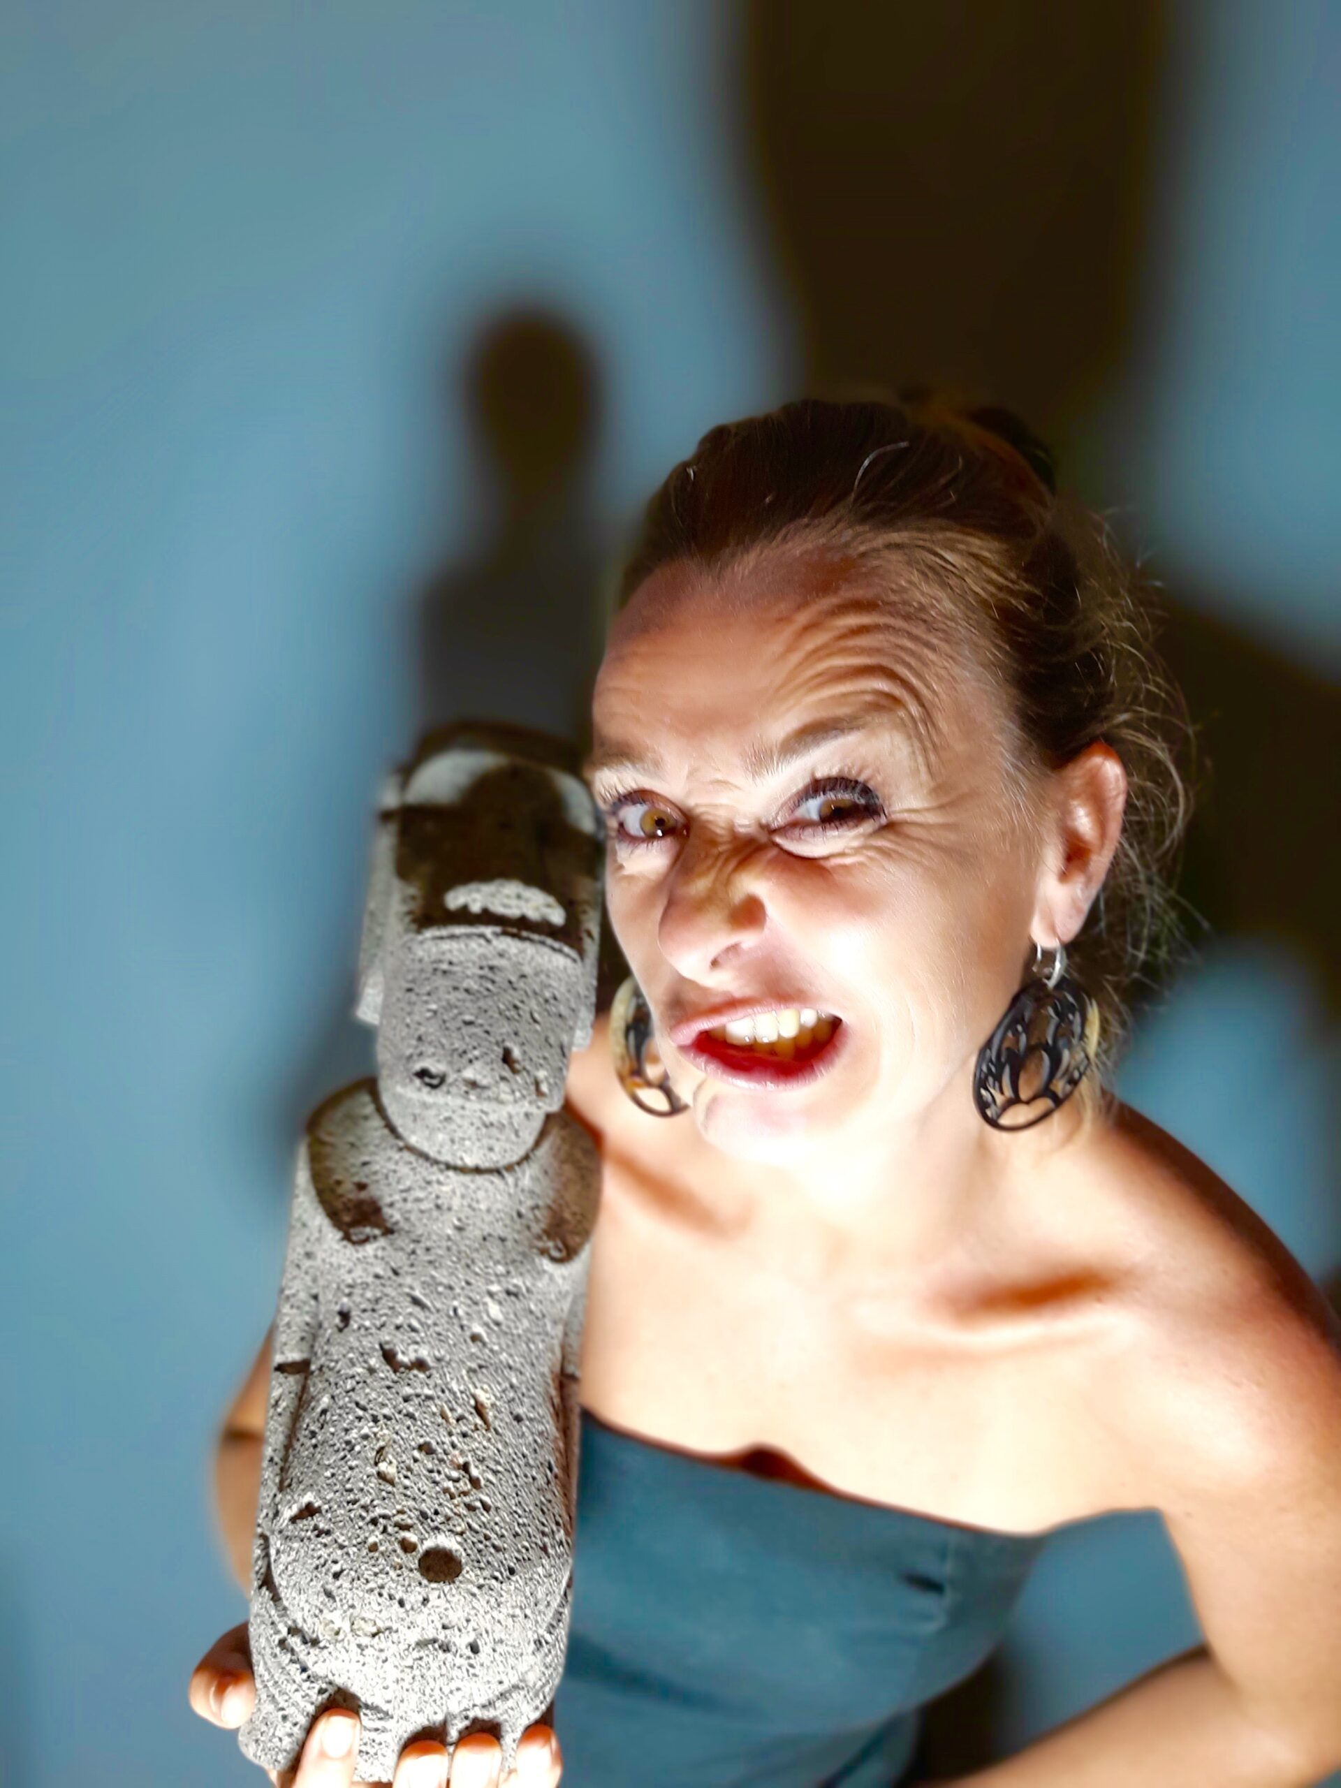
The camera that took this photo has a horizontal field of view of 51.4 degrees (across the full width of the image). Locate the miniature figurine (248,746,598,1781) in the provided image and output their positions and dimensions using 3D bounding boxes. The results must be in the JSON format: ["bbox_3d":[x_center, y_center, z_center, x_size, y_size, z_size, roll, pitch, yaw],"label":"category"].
[{"bbox_3d":[-0.086,0.114,0.530,0.108,0.360,0.090,7,-22,-14],"label":"miniature figurine"}]

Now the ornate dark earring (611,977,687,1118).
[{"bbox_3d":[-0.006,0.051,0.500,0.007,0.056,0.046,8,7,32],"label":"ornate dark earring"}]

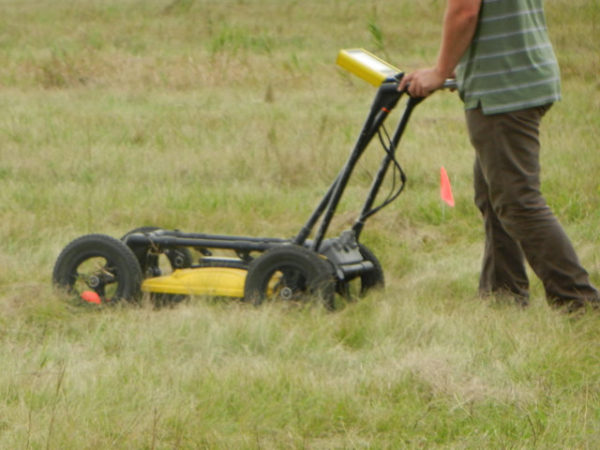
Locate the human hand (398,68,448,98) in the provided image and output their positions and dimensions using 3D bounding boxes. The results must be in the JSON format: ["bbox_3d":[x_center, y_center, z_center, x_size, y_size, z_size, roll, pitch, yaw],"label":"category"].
[{"bbox_3d":[0.465,-0.541,16.700,0.165,0.085,0.090,-13,-1,24],"label":"human hand"}]

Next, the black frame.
[{"bbox_3d":[-0.068,-0.181,17.000,1.160,0.800,0.440,3,5,24],"label":"black frame"}]

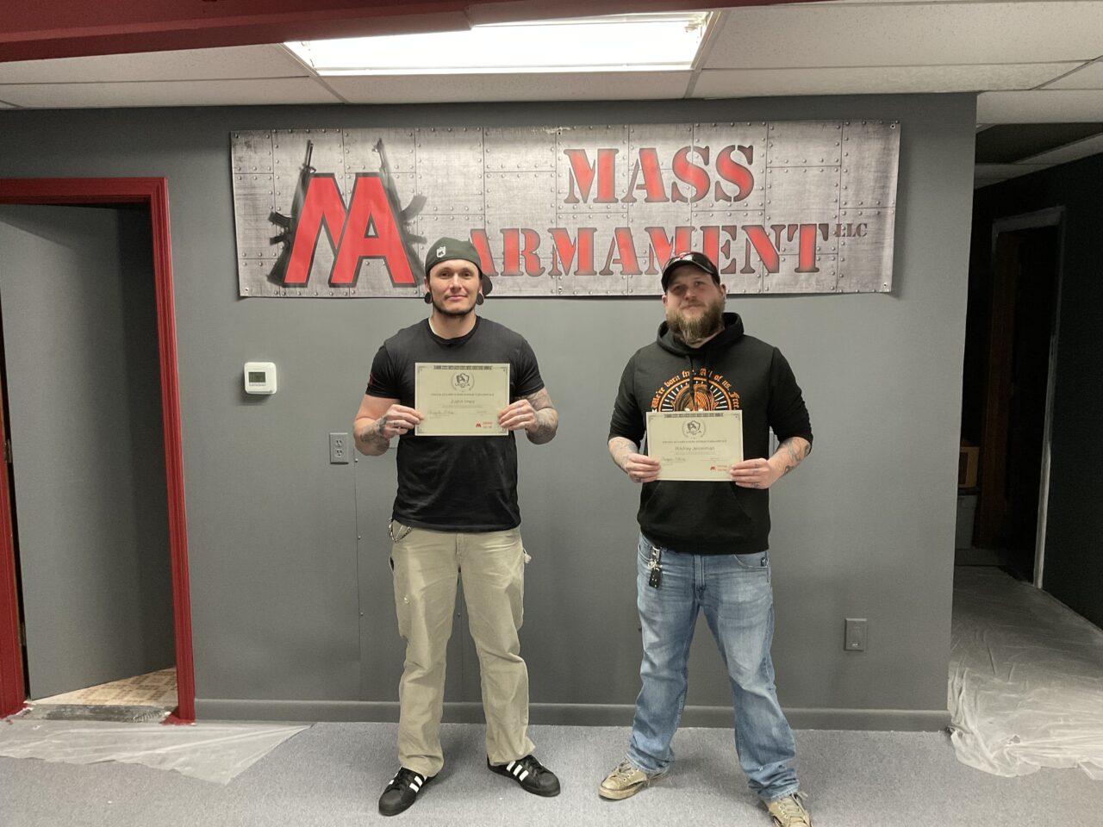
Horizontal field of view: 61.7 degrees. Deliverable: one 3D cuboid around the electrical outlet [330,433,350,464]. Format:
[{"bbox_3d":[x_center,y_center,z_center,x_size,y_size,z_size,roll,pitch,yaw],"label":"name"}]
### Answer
[{"bbox_3d":[-0.817,0.136,3.556,0.070,0.115,0.007,0,6,3],"label":"electrical outlet"}]

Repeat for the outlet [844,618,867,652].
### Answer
[{"bbox_3d":[1.139,0.828,3.456,0.080,0.126,0.010,0,7,3],"label":"outlet"}]

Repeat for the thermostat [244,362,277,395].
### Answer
[{"bbox_3d":[-1.085,-0.132,3.443,0.115,0.115,0.030,0,7,3],"label":"thermostat"}]

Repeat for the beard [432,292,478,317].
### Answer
[{"bbox_3d":[-0.304,-0.340,2.884,0.142,0.080,0.090,-1,7,-5],"label":"beard"}]

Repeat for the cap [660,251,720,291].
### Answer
[{"bbox_3d":[0.422,-0.456,2.852,0.175,0.120,0.265,-9,-12,22],"label":"cap"}]

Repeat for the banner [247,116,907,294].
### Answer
[{"bbox_3d":[0.030,-0.747,3.406,2.438,0.610,0.015,0,6,3],"label":"banner"}]

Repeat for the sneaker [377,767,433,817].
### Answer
[{"bbox_3d":[-0.484,1.237,3.134,0.108,0.110,0.297,3,7,25],"label":"sneaker"}]

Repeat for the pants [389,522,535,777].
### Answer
[{"bbox_3d":[-0.303,0.782,3.140,0.460,0.970,0.300,-1,7,-6],"label":"pants"}]

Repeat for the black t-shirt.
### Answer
[{"bbox_3d":[-0.313,0.025,3.014,0.570,0.685,0.290,-1,7,-6],"label":"black t-shirt"}]

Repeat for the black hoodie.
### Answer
[{"bbox_3d":[0.505,0.056,2.937,0.610,0.755,0.330,1,7,16],"label":"black hoodie"}]

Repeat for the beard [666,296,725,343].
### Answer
[{"bbox_3d":[0.434,-0.283,2.798,0.172,0.140,0.120,1,7,15],"label":"beard"}]

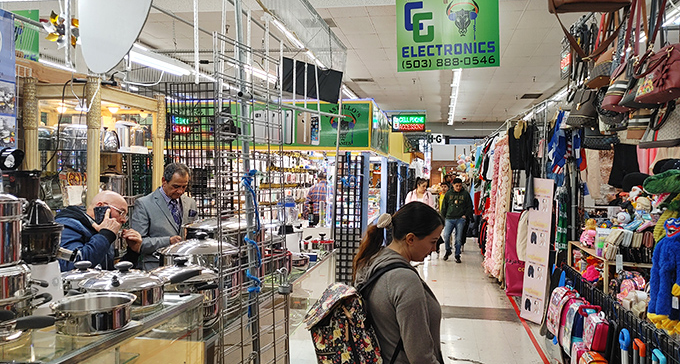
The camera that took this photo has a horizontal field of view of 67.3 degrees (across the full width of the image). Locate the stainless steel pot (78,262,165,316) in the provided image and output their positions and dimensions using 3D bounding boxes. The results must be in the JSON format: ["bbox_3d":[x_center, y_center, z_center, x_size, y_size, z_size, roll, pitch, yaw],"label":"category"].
[{"bbox_3d":[-0.772,0.354,1.801,0.275,0.148,0.275,0,0,0],"label":"stainless steel pot"}]

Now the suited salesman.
[{"bbox_3d":[-1.093,0.733,3.205,0.340,1.690,0.480,0,1,41],"label":"suited salesman"}]

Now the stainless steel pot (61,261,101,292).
[{"bbox_3d":[-1.014,0.366,2.021,0.170,0.120,0.170,0,0,0],"label":"stainless steel pot"}]

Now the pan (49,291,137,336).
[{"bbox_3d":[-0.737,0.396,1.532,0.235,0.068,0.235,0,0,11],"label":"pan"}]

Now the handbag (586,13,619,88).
[{"bbox_3d":[1.599,-0.804,3.100,0.130,0.461,0.260,0,0,9],"label":"handbag"}]

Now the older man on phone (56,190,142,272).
[{"bbox_3d":[-1.192,0.808,2.506,0.480,1.550,0.470,0,0,12],"label":"older man on phone"}]

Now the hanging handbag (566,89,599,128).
[{"bbox_3d":[1.709,-0.525,3.600,0.220,0.268,0.120,0,0,34],"label":"hanging handbag"}]

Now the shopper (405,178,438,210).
[{"bbox_3d":[1.357,0.742,8.506,0.520,1.600,0.330,0,0,6],"label":"shopper"}]

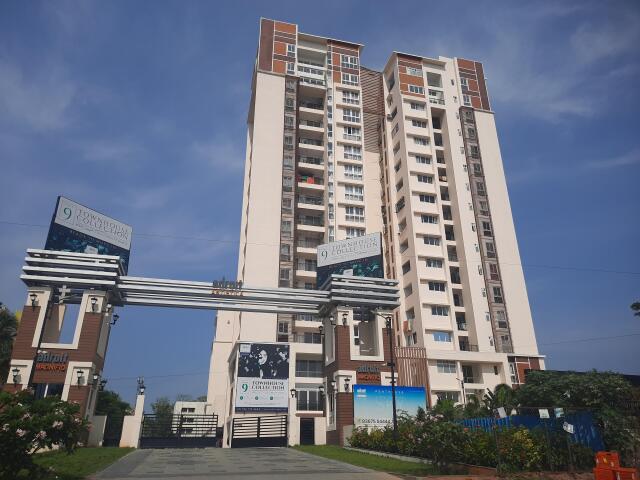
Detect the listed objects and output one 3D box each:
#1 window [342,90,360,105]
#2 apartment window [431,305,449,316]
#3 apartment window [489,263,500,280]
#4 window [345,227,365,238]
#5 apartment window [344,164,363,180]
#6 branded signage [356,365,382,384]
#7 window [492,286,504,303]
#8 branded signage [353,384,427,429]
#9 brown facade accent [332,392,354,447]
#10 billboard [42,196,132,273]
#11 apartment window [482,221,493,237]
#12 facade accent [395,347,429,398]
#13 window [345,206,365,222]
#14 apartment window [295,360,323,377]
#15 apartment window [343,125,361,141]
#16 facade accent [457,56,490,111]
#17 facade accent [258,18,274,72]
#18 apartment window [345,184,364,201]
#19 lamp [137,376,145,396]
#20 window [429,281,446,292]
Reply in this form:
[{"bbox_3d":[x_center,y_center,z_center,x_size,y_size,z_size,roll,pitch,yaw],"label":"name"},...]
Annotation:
[{"bbox_3d":[4.346,-19.835,64.642,2.434,2.391,0.200,6,-24,-13],"label":"window"},{"bbox_3d":[14.261,8.479,55.052,2.225,1.274,0.200,6,-24,-14],"label":"apartment window"},{"bbox_3d":[21.901,4.051,58.042,1.110,2.190,0.200,6,-25,-13],"label":"apartment window"},{"bbox_3d":[4.321,-0.483,56.181,2.499,2.068,0.200,6,-24,-13],"label":"window"},{"bbox_3d":[4.299,-8.579,59.104,2.362,1.948,0.150,6,-24,-13],"label":"apartment window"},{"bbox_3d":[3.666,9.963,34.563,1.927,1.163,0.150,6,-24,-13],"label":"branded signage"},{"bbox_3d":[22.247,6.893,57.758,1.446,2.098,0.200,6,-24,-14],"label":"window"},{"bbox_3d":[4.904,11.723,32.421,5.453,2.783,0.200,6,-24,-14],"label":"branded signage"},{"bbox_3d":[1.671,12.588,32.488,1.385,3.513,0.600,6,-24,-13],"label":"brown facade accent"},{"bbox_3d":[-17.504,-0.035,35.483,0.300,4.450,6.400,-13,-27,28],"label":"billboard"},{"bbox_3d":[22.104,-1.431,60.948,1.149,2.122,0.150,6,-24,-13],"label":"apartment window"},{"bbox_3d":[9.498,14.073,48.062,3.990,5.770,0.500,6,-24,-13],"label":"facade accent"},{"bbox_3d":[4.345,-3.116,56.566,2.430,2.090,0.200,6,-25,-13],"label":"window"},{"bbox_3d":[-1.045,13.629,48.795,2.980,1.760,0.200,6,-25,-13],"label":"apartment window"},{"bbox_3d":[4.294,-14.138,61.511,2.400,2.029,0.150,6,-24,-13],"label":"apartment window"},{"bbox_3d":[23.637,-23.931,71.018,4.597,9.108,0.300,6,-24,-13],"label":"facade accent"},{"bbox_3d":[-7.254,-26.759,63.353,1.840,9.340,0.150,6,-25,-13],"label":"facade accent"},{"bbox_3d":[4.328,-5.862,57.793,2.430,2.250,0.200,6,-25,-13],"label":"apartment window"},{"bbox_3d":[-12.475,10.137,32.159,0.500,1.230,0.500,6,-24,-13],"label":"lamp"},{"bbox_3d":[14.088,5.611,55.495,2.170,1.150,0.200,6,-25,-13],"label":"window"}]

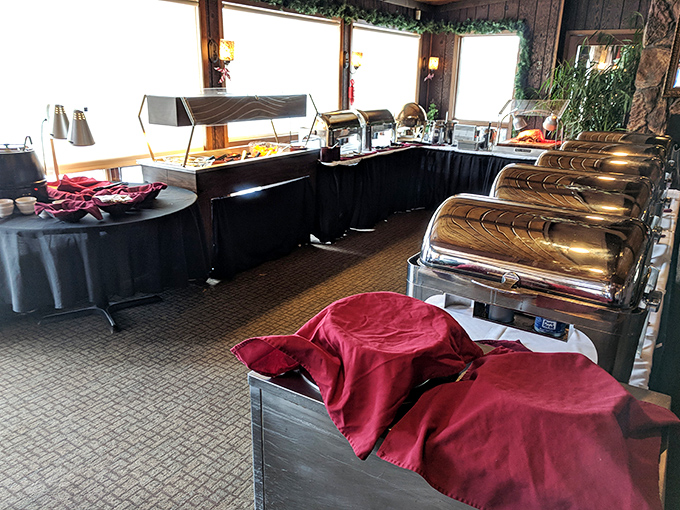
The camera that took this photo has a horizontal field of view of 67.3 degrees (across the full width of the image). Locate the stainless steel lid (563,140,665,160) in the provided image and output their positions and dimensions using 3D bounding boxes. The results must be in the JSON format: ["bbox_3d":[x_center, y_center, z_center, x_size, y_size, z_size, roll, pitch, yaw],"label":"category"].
[{"bbox_3d":[1.723,-0.612,3.219,0.575,0.175,0.430,13,22,30],"label":"stainless steel lid"}]

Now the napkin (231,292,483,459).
[{"bbox_3d":[0.057,0.250,1.290,0.550,0.240,0.450,13,23,30],"label":"napkin"}]

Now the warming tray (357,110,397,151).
[{"bbox_3d":[0.288,-1.443,5.773,0.470,0.440,0.650,13,23,30],"label":"warming tray"}]

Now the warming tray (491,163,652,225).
[{"bbox_3d":[1.031,-0.168,2.277,0.660,0.410,0.480,13,23,30],"label":"warming tray"}]

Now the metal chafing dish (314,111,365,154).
[{"bbox_3d":[-0.128,-1.235,5.153,0.470,0.440,0.650,13,23,30],"label":"metal chafing dish"}]

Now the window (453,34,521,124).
[{"bbox_3d":[2.110,-2.543,7.419,0.930,1.220,0.100,13,23,30],"label":"window"}]

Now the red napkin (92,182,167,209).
[{"bbox_3d":[-1.213,-0.361,3.018,0.300,0.110,0.450,13,23,30],"label":"red napkin"}]

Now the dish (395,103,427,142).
[{"bbox_3d":[0.804,-1.677,6.461,0.420,0.450,0.440,1,20,-1],"label":"dish"}]

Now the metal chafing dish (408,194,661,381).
[{"bbox_3d":[0.610,0.055,1.609,0.660,0.400,0.480,13,23,30],"label":"metal chafing dish"}]

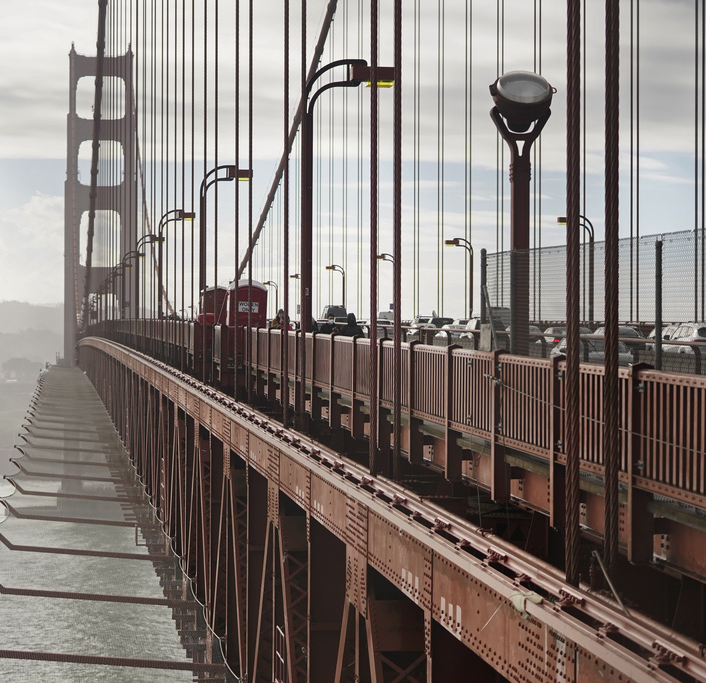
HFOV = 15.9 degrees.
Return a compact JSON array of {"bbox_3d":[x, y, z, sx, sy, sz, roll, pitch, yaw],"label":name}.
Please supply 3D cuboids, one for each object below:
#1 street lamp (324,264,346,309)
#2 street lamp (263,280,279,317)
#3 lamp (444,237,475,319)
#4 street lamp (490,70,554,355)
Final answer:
[{"bbox_3d":[-1.942,-4.831,287.500,2.200,7.600,0.380,0,0,-7],"label":"street lamp"},{"bbox_3d":[-12.211,-5.090,377.000,2.200,7.600,0.380,0,0,-7],"label":"street lamp"},{"bbox_3d":[8.329,-4.248,198.000,2.200,7.600,0.380,0,0,-7],"label":"lamp"},{"bbox_3d":[2.130,-1.081,32.000,0.780,4.650,0.720,0,0,-8],"label":"street lamp"}]

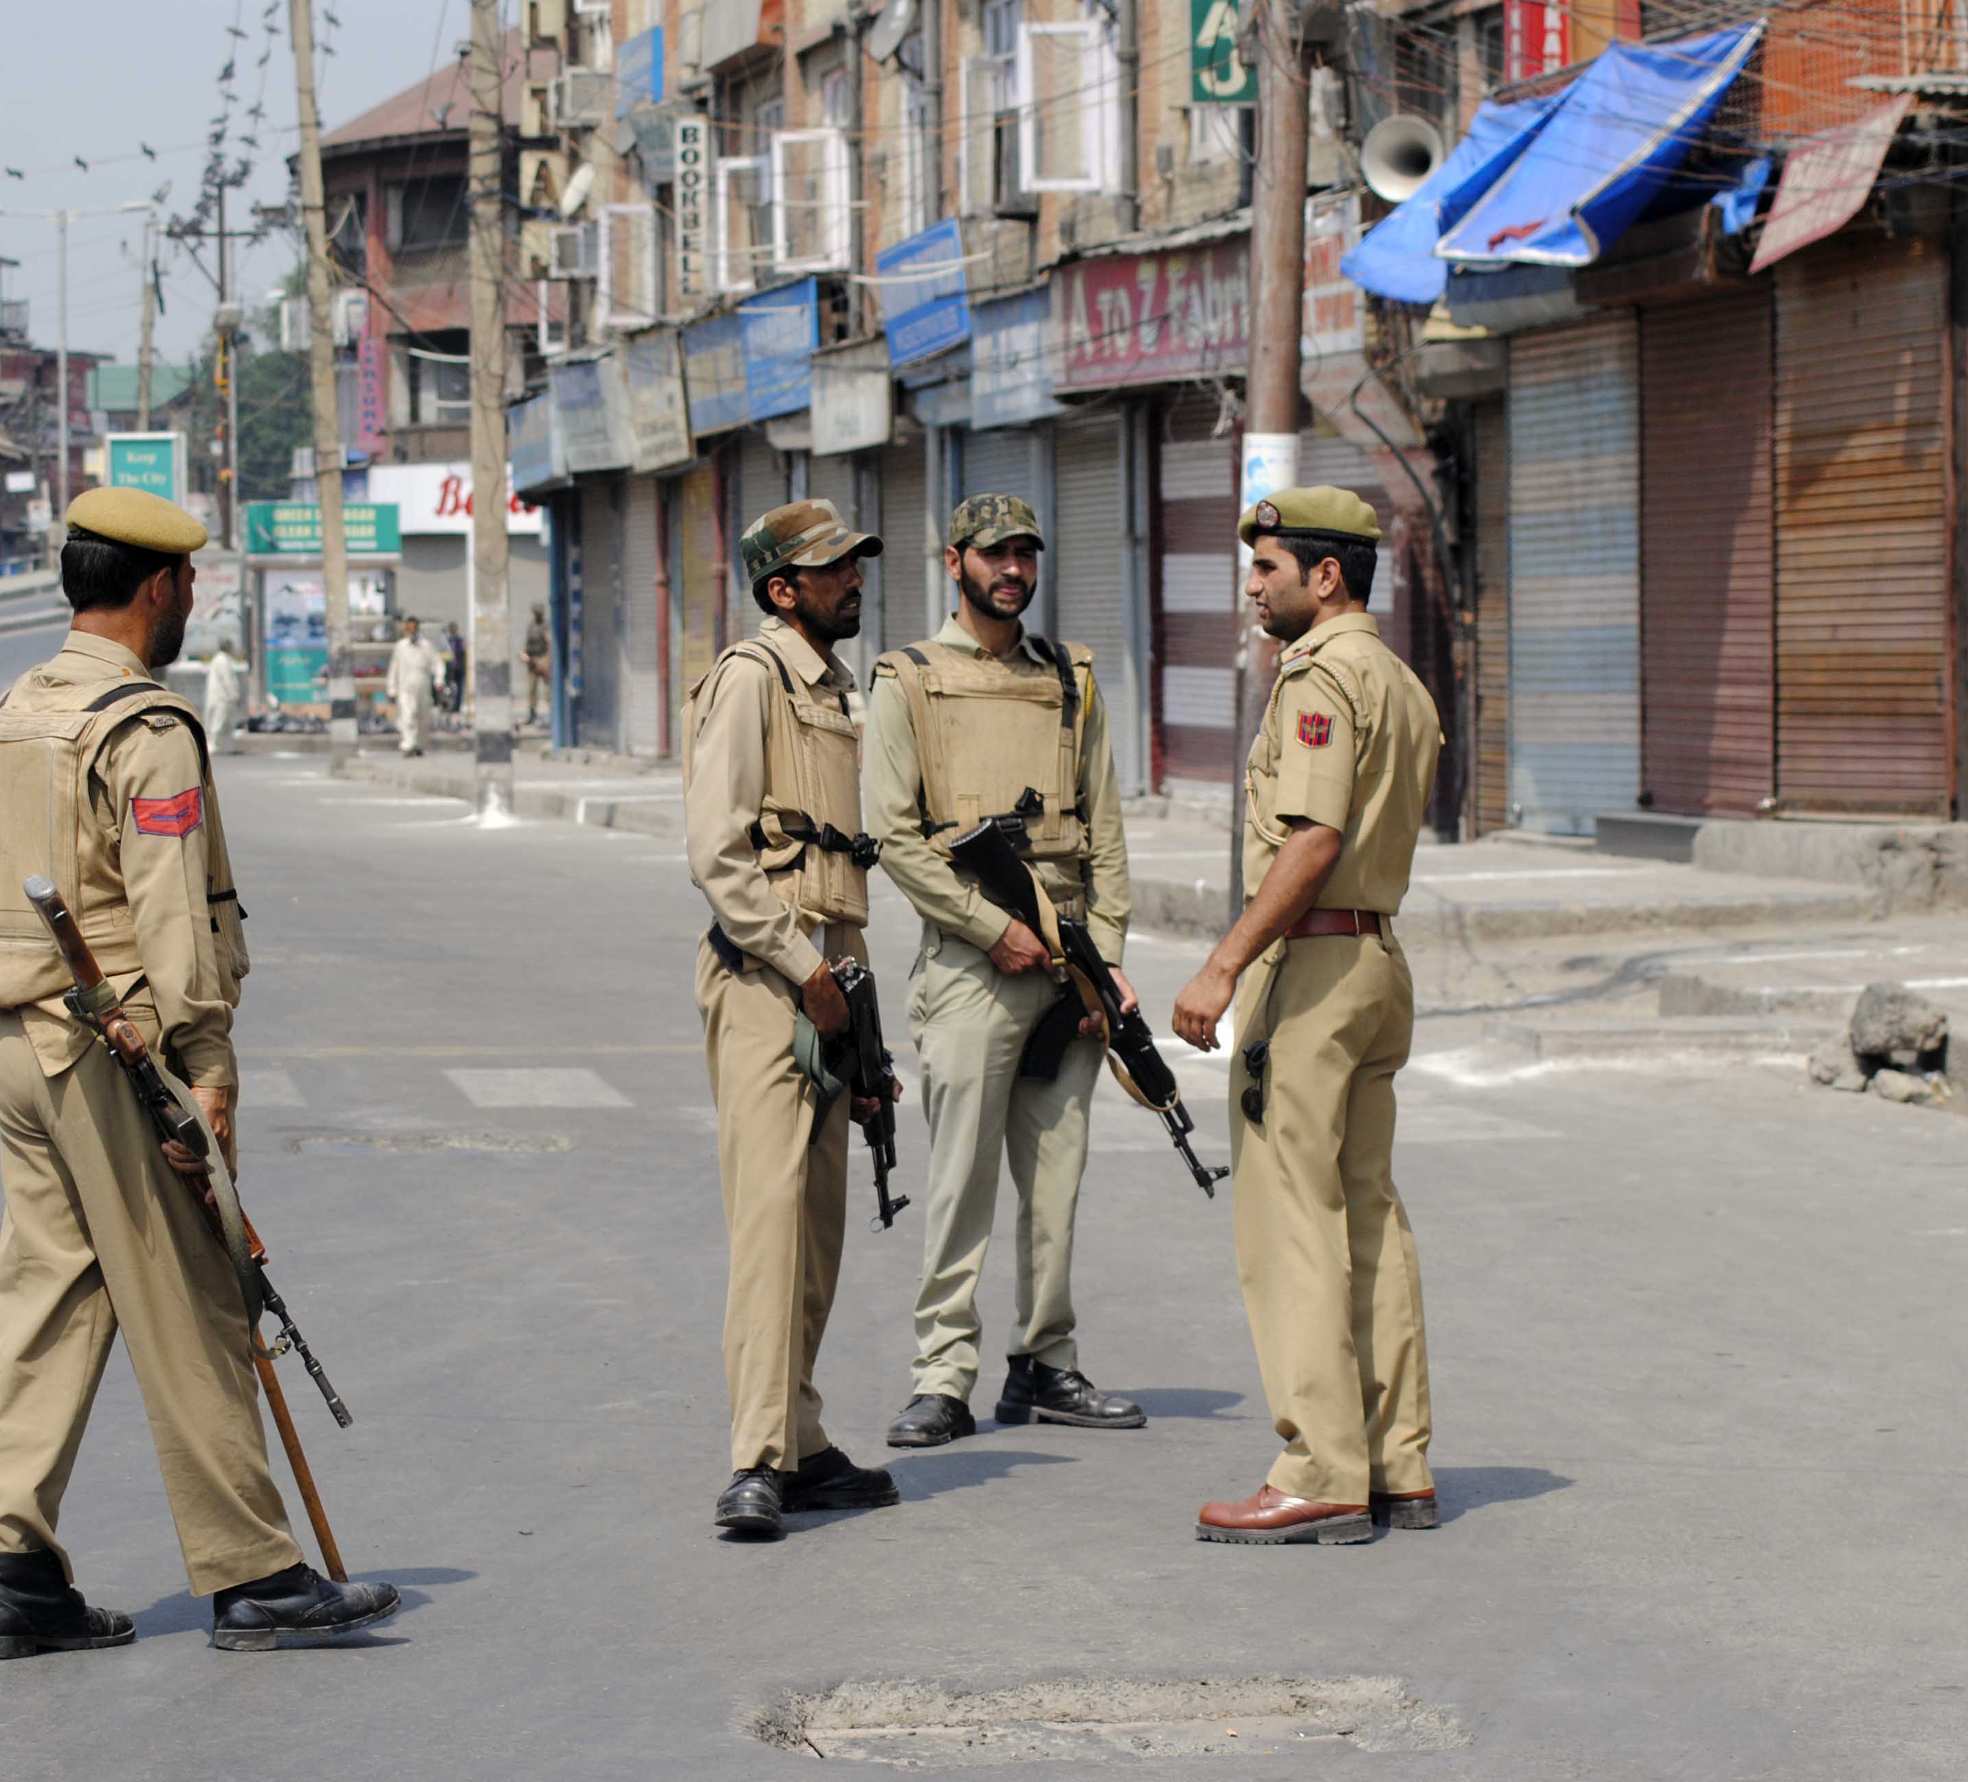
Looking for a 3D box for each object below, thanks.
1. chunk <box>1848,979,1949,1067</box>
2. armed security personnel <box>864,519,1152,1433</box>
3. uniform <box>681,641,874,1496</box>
[{"bbox_3d":[3.320,0.479,28.200,0.350,0.310,0.300,0,2,0],"label":"chunk"},{"bbox_3d":[0.042,0.136,14.776,0.560,1.780,0.420,-1,2,-18],"label":"armed security personnel"},{"bbox_3d":[-0.358,0.267,13.450,0.340,1.470,0.480,1,2,23],"label":"uniform"}]

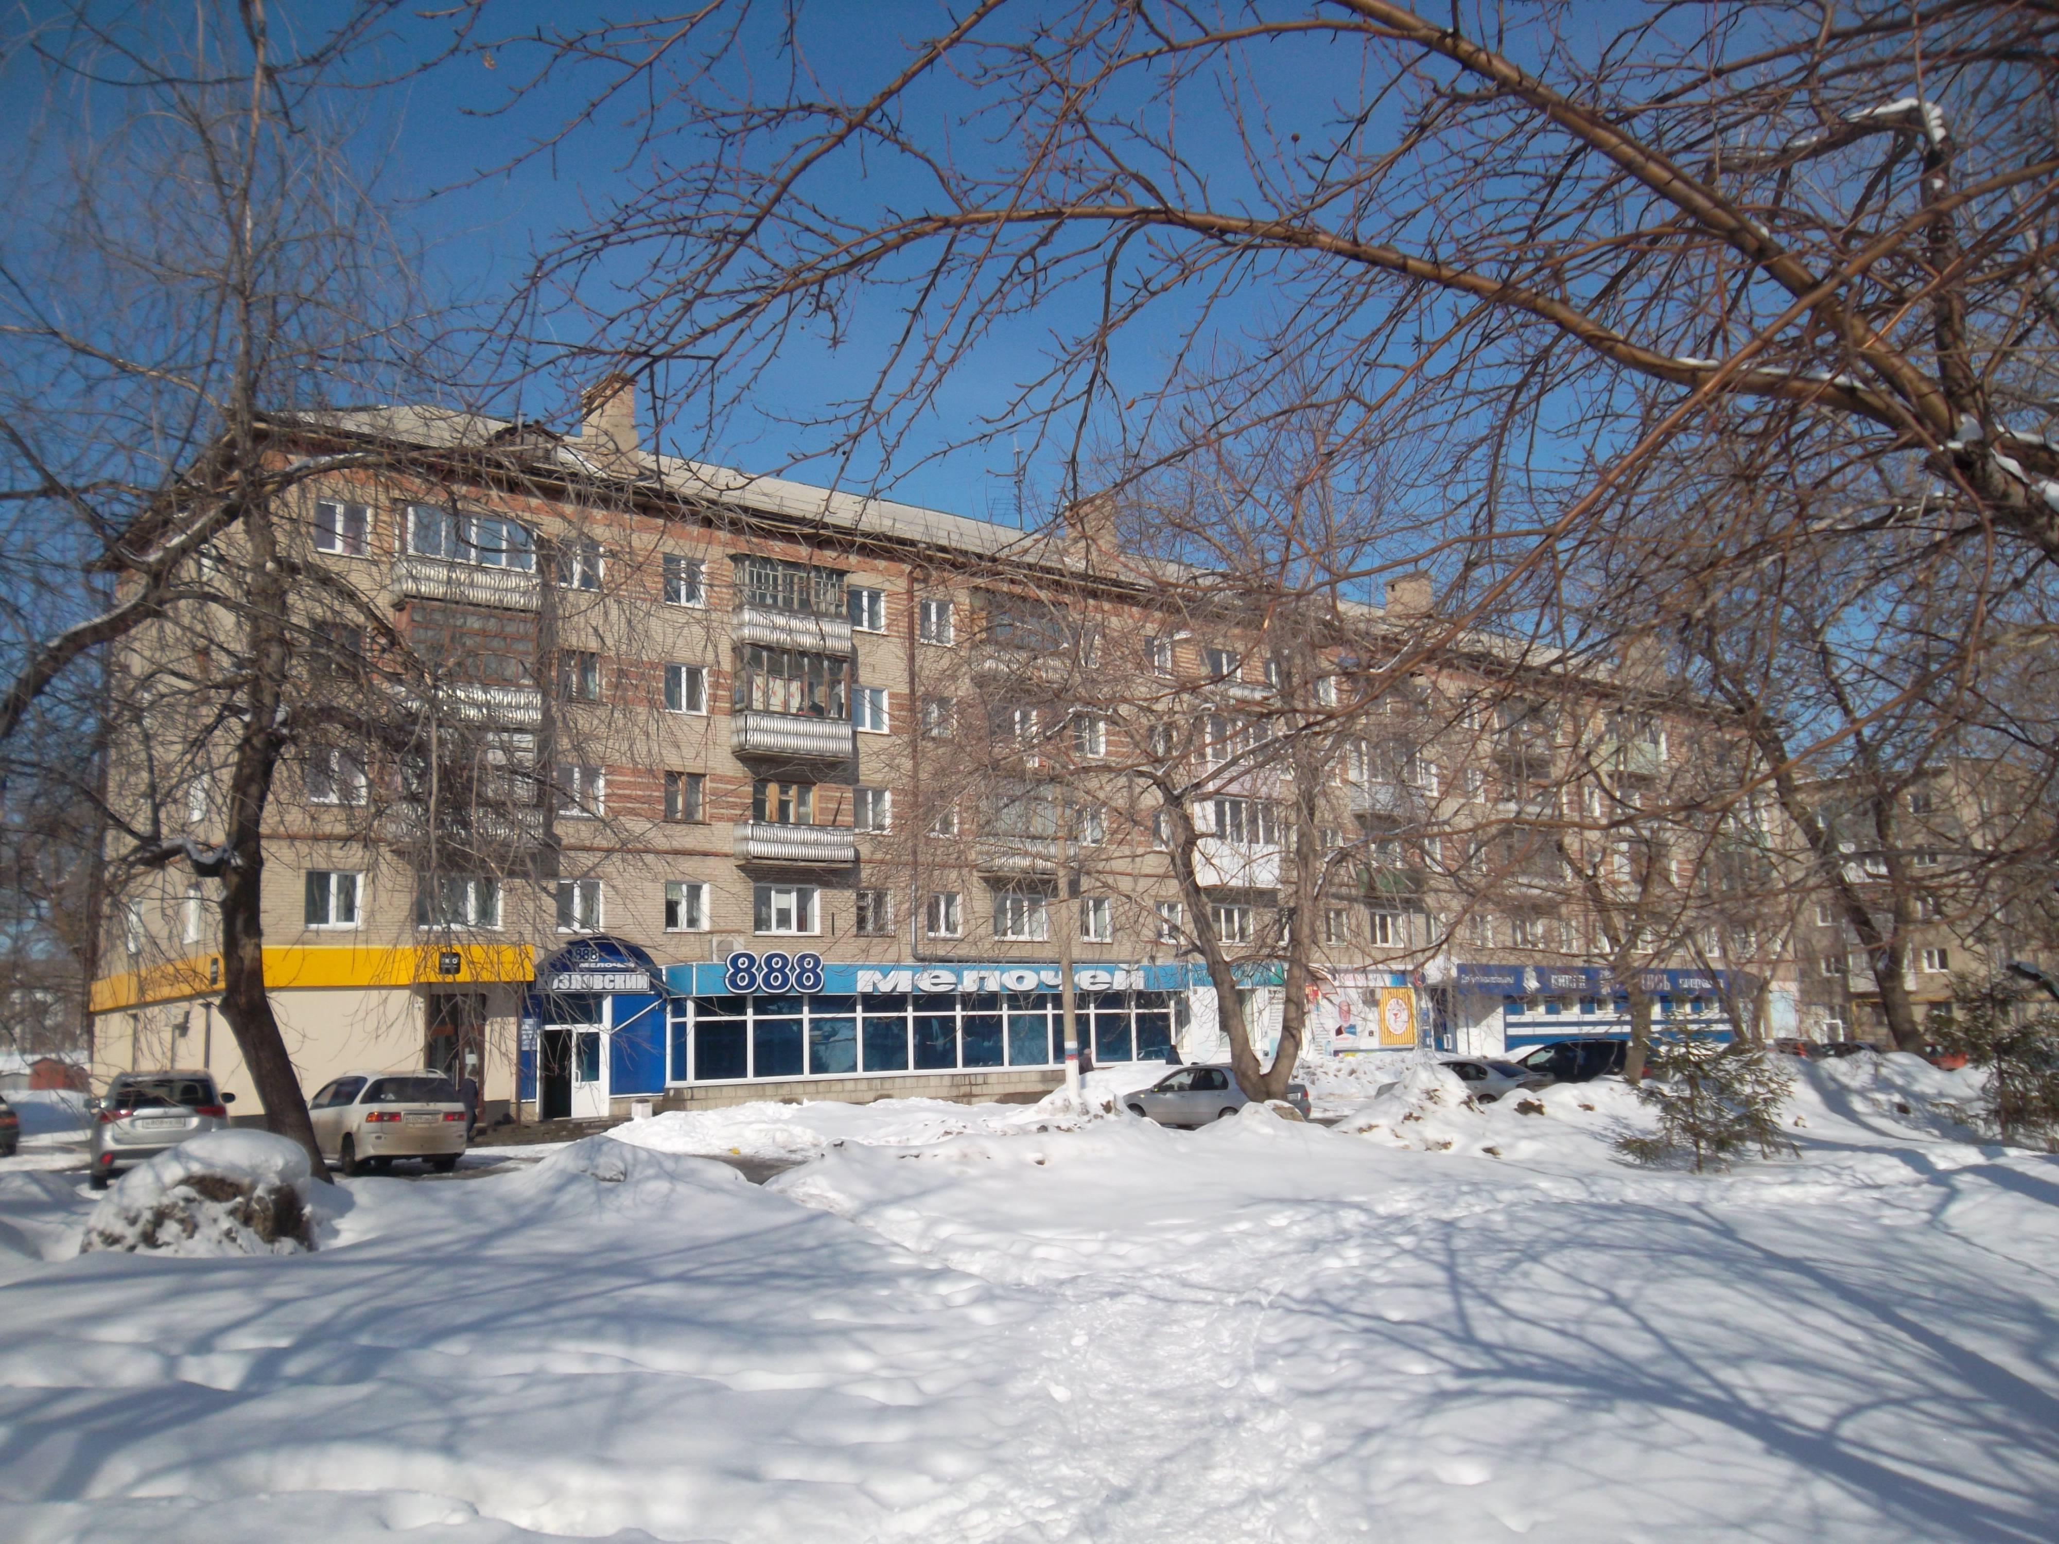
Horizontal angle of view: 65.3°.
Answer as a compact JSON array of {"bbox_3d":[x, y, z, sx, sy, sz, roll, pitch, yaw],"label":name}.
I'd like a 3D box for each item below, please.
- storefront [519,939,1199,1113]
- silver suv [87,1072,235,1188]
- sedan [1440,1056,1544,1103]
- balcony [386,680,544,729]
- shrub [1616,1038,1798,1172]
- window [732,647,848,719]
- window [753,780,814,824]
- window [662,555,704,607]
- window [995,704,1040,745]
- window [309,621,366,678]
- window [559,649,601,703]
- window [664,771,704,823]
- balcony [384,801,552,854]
[{"bbox_3d":[-3.295,6.619,42.321,20.500,4.000,1.600,6,-12,-38],"label":"storefront"},{"bbox_3d":[-13.219,5.386,24.449,1.810,1.680,4.680,4,-11,-29],"label":"silver suv"},{"bbox_3d":[10.479,7.737,39.039,1.700,1.440,4.420,7,-13,-41],"label":"sedan"},{"bbox_3d":[-12.833,-1.527,36.721,3.180,0.970,0.820,6,-12,-38],"label":"balcony"},{"bbox_3d":[6.865,3.388,16.300,1.800,1.380,1.750,6,-12,-38],"label":"shrub"},{"bbox_3d":[-6.235,-2.209,42.263,2.990,1.670,0.850,6,-12,-37],"label":"window"},{"bbox_3d":[-6.411,0.925,42.162,1.961,1.270,0.150,6,-12,-37],"label":"window"},{"bbox_3d":[-8.874,-4.857,41.223,1.180,1.320,0.160,6,-12,-38],"label":"window"},{"bbox_3d":[-0.418,-1.318,47.353,1.701,1.225,0.150,6,-12,-37],"label":"window"},{"bbox_3d":[-14.989,-2.676,34.883,1.140,1.260,0.160,5,-13,-37],"label":"window"},{"bbox_3d":[-10.669,-2.272,38.156,1.090,1.240,0.160,5,-13,-37],"label":"window"},{"bbox_3d":[-8.685,0.663,40.330,1.150,1.270,0.160,6,-12,-38],"label":"window"},{"bbox_3d":[-12.712,1.267,36.289,3.220,0.970,0.820,6,-12,-38],"label":"balcony"}]

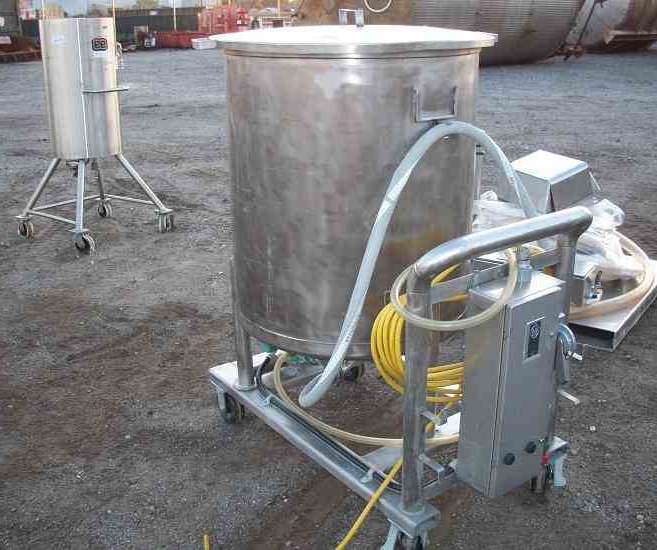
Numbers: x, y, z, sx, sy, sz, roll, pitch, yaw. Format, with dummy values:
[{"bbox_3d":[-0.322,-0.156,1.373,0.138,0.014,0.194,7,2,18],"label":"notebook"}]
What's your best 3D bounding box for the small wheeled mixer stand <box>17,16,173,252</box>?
[{"bbox_3d":[-1.892,-1.130,5.769,0.850,1.650,0.850,15,24,37],"label":"small wheeled mixer stand"}]

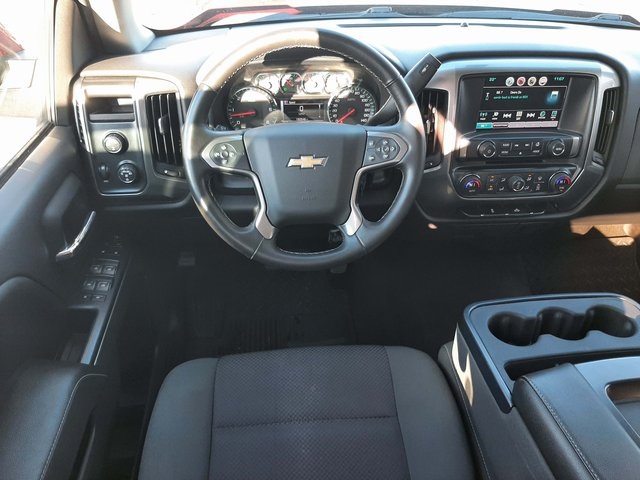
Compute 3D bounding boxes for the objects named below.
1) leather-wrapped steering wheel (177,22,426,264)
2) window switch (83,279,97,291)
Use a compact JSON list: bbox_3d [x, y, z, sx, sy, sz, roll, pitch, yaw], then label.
[{"bbox_3d":[-0.024,-0.141,0.800,0.390,0.385,0.100,-3,20,-5],"label":"leather-wrapped steering wheel"},{"bbox_3d":[-0.414,0.081,0.862,0.021,0.011,0.024,2,41,-9],"label":"window switch"}]

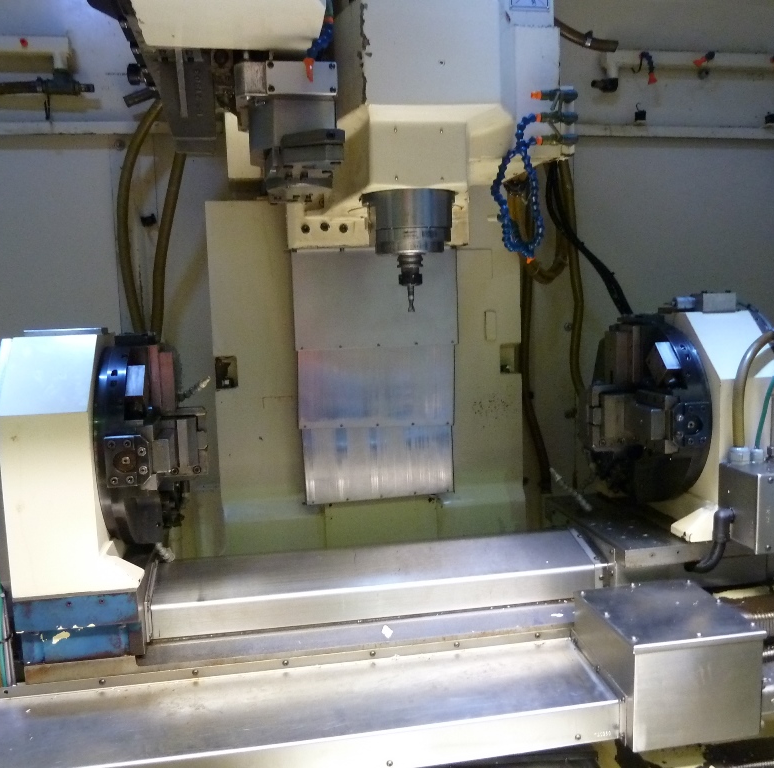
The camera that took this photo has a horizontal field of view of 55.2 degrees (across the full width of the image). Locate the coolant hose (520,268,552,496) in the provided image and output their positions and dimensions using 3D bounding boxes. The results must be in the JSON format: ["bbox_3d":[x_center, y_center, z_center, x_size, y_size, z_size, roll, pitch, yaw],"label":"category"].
[{"bbox_3d":[0.534,-0.009,2.644,0.108,0.835,0.074,-3,6,-9],"label":"coolant hose"}]

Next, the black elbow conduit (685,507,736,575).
[{"bbox_3d":[0.713,0.342,1.627,0.173,0.116,0.106,-3,6,-9],"label":"black elbow conduit"}]

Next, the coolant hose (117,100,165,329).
[{"bbox_3d":[-0.729,-0.499,2.224,0.170,0.674,0.132,-3,6,-9],"label":"coolant hose"}]

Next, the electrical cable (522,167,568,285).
[{"bbox_3d":[0.477,-0.491,2.213,0.178,0.349,0.114,-3,6,-9],"label":"electrical cable"}]

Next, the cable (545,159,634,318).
[{"bbox_3d":[0.581,-0.436,2.143,0.230,0.478,0.144,-3,6,-9],"label":"cable"}]

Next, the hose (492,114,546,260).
[{"bbox_3d":[0.330,-0.500,1.872,0.132,0.370,0.120,-3,6,-9],"label":"hose"}]

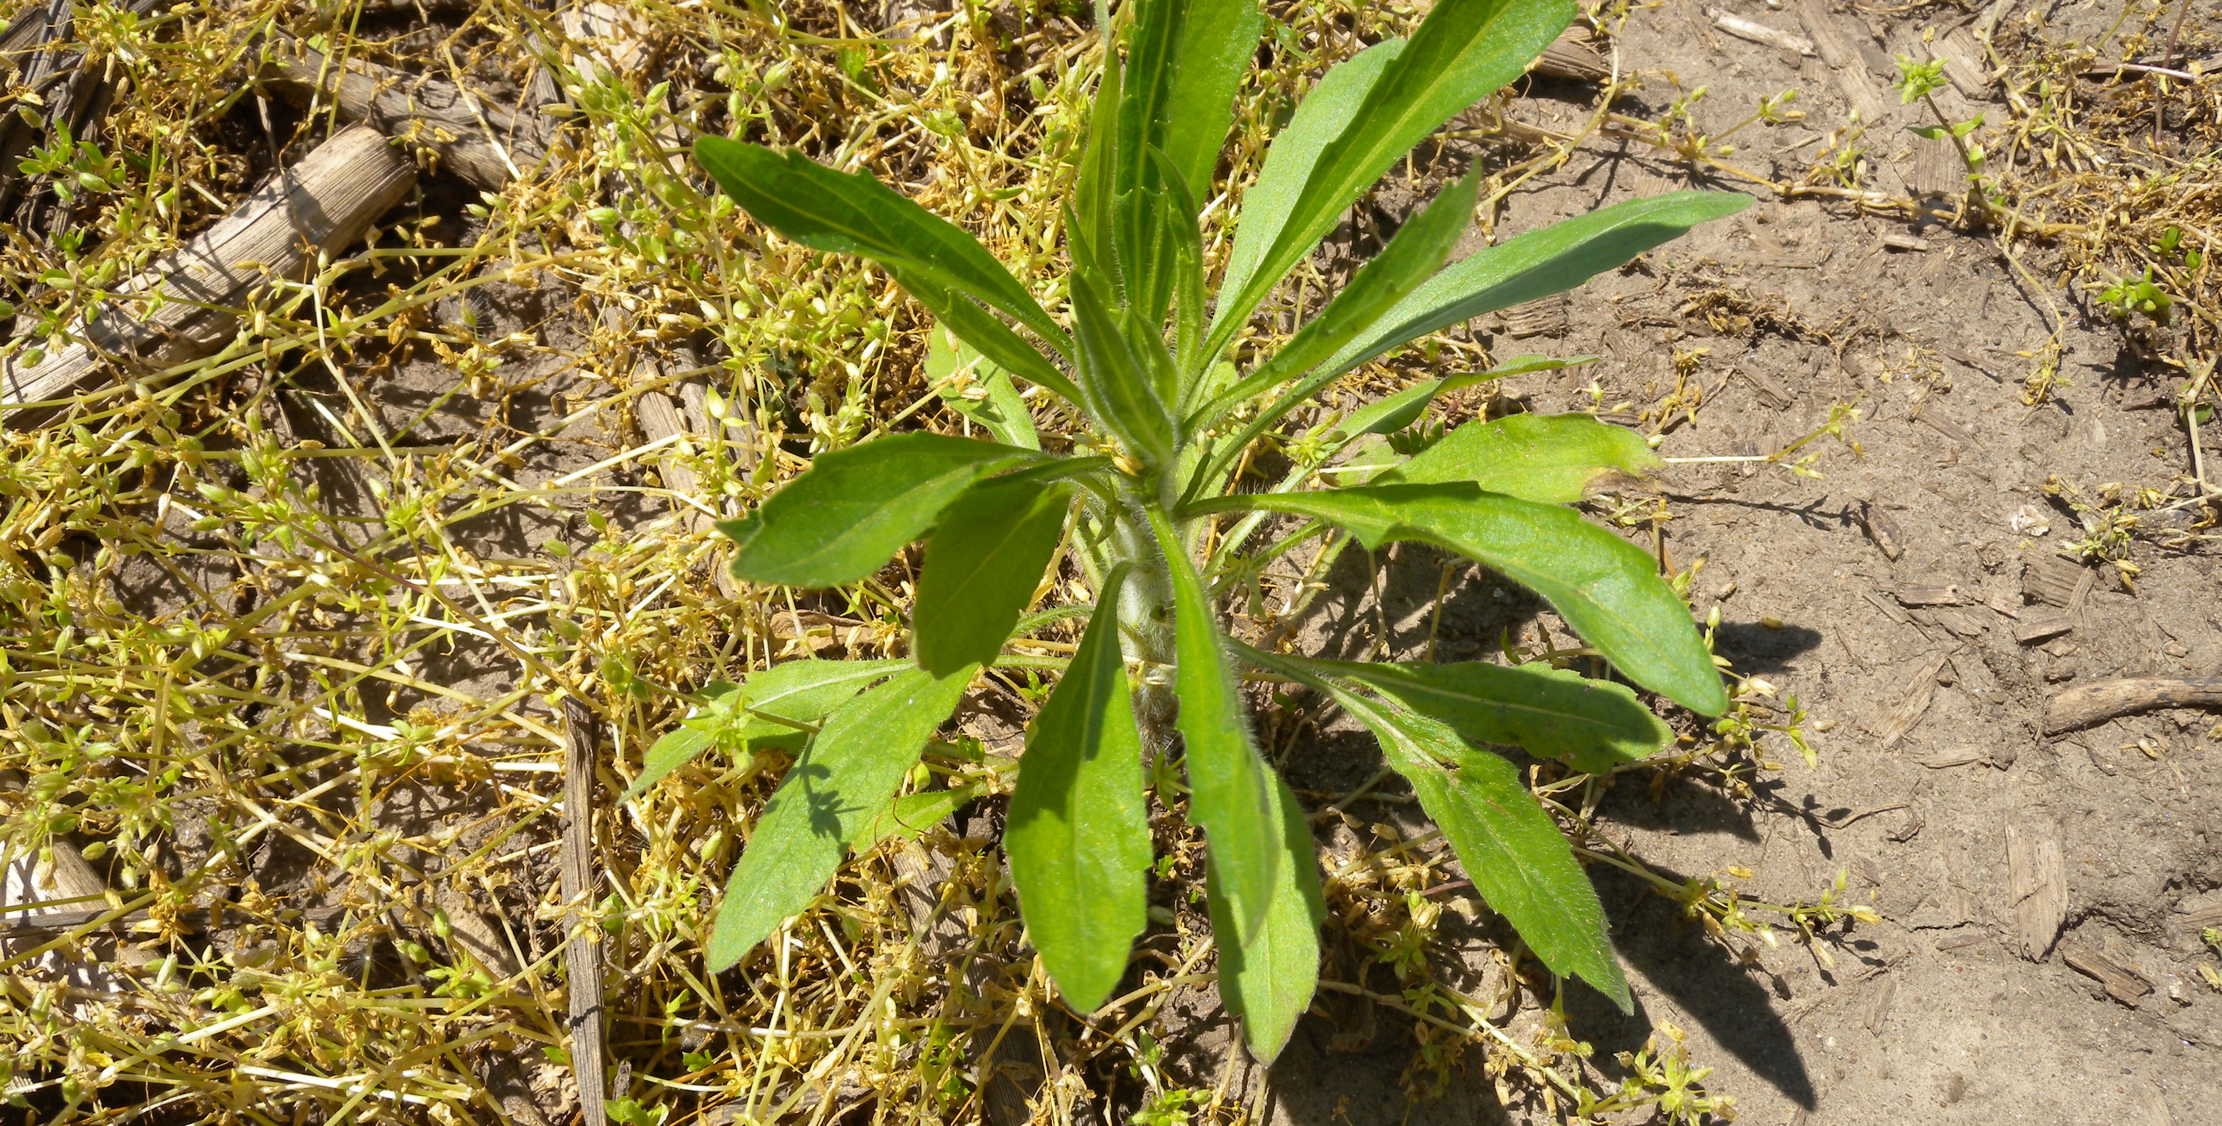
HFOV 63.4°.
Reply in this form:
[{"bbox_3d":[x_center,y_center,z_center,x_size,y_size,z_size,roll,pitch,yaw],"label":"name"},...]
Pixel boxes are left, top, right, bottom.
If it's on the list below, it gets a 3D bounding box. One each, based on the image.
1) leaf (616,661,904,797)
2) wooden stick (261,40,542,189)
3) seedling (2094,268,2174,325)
[{"bbox_3d":[-0.075,0.037,0.393,0.067,0.014,0.022,-19,60,-11],"label":"leaf"},{"bbox_3d":[-0.200,-0.125,0.504,0.099,0.016,0.017,22,60,13],"label":"wooden stick"},{"bbox_3d":[0.263,-0.068,0.462,0.019,0.013,0.016,0,58,0],"label":"seedling"}]

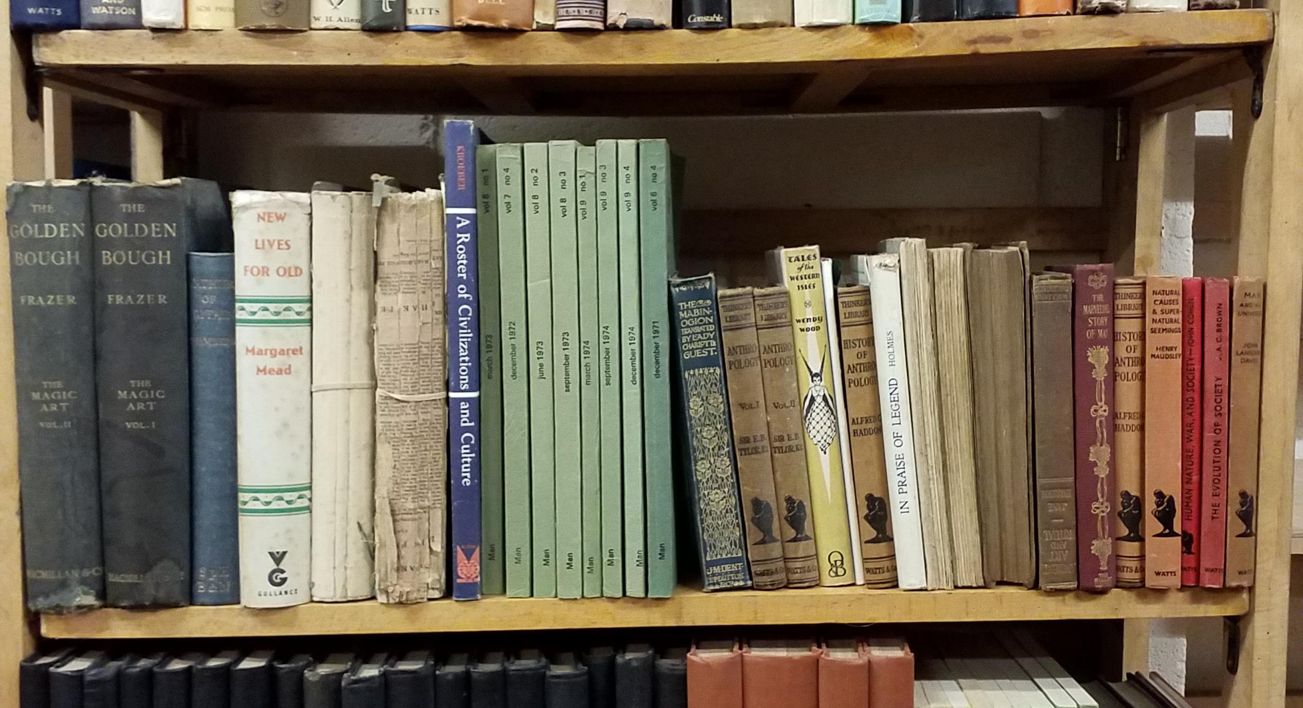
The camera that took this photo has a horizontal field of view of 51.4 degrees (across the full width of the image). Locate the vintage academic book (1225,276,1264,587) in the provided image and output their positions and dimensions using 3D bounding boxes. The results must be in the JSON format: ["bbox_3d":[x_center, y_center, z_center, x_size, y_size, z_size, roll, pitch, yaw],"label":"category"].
[{"bbox_3d":[0.318,0.039,0.779,0.015,0.166,0.110,0,4,1],"label":"vintage academic book"}]

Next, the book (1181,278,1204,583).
[{"bbox_3d":[0.290,0.039,0.780,0.010,0.165,0.110,-1,4,1],"label":"book"}]

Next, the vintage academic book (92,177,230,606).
[{"bbox_3d":[-0.273,0.018,0.808,0.048,0.231,0.150,0,4,1],"label":"vintage academic book"}]

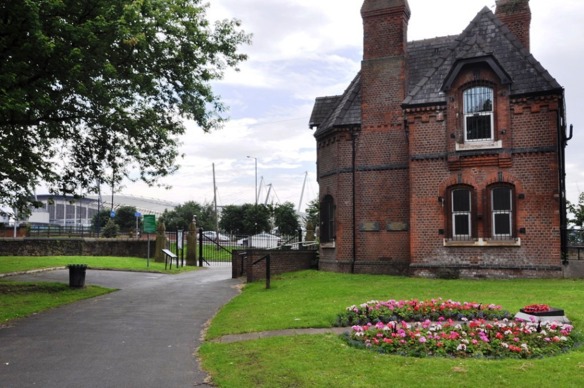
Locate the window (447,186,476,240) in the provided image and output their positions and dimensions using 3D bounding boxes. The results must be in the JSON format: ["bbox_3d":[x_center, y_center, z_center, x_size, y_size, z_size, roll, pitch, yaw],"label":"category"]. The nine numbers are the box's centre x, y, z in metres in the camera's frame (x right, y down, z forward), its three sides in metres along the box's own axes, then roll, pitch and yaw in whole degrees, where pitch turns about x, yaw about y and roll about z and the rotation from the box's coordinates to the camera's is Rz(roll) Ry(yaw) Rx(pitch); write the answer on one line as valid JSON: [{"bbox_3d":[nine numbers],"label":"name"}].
[{"bbox_3d":[5.430,0.603,18.588,0.900,1.690,0.220,-2,-5,26],"label":"window"}]

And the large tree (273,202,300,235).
[{"bbox_3d":[-0.814,4.479,95.000,4.600,5.900,4.600,0,-4,0],"label":"large tree"}]

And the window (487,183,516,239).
[{"bbox_3d":[6.478,0.537,18.069,0.900,1.690,0.220,-2,-5,26],"label":"window"}]

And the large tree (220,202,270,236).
[{"bbox_3d":[-7.655,4.479,95.000,8.300,5.900,6.500,0,-4,0],"label":"large tree"}]

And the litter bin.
[{"bbox_3d":[-6.730,2.582,18.300,0.600,0.730,0.600,0,-4,0],"label":"litter bin"}]

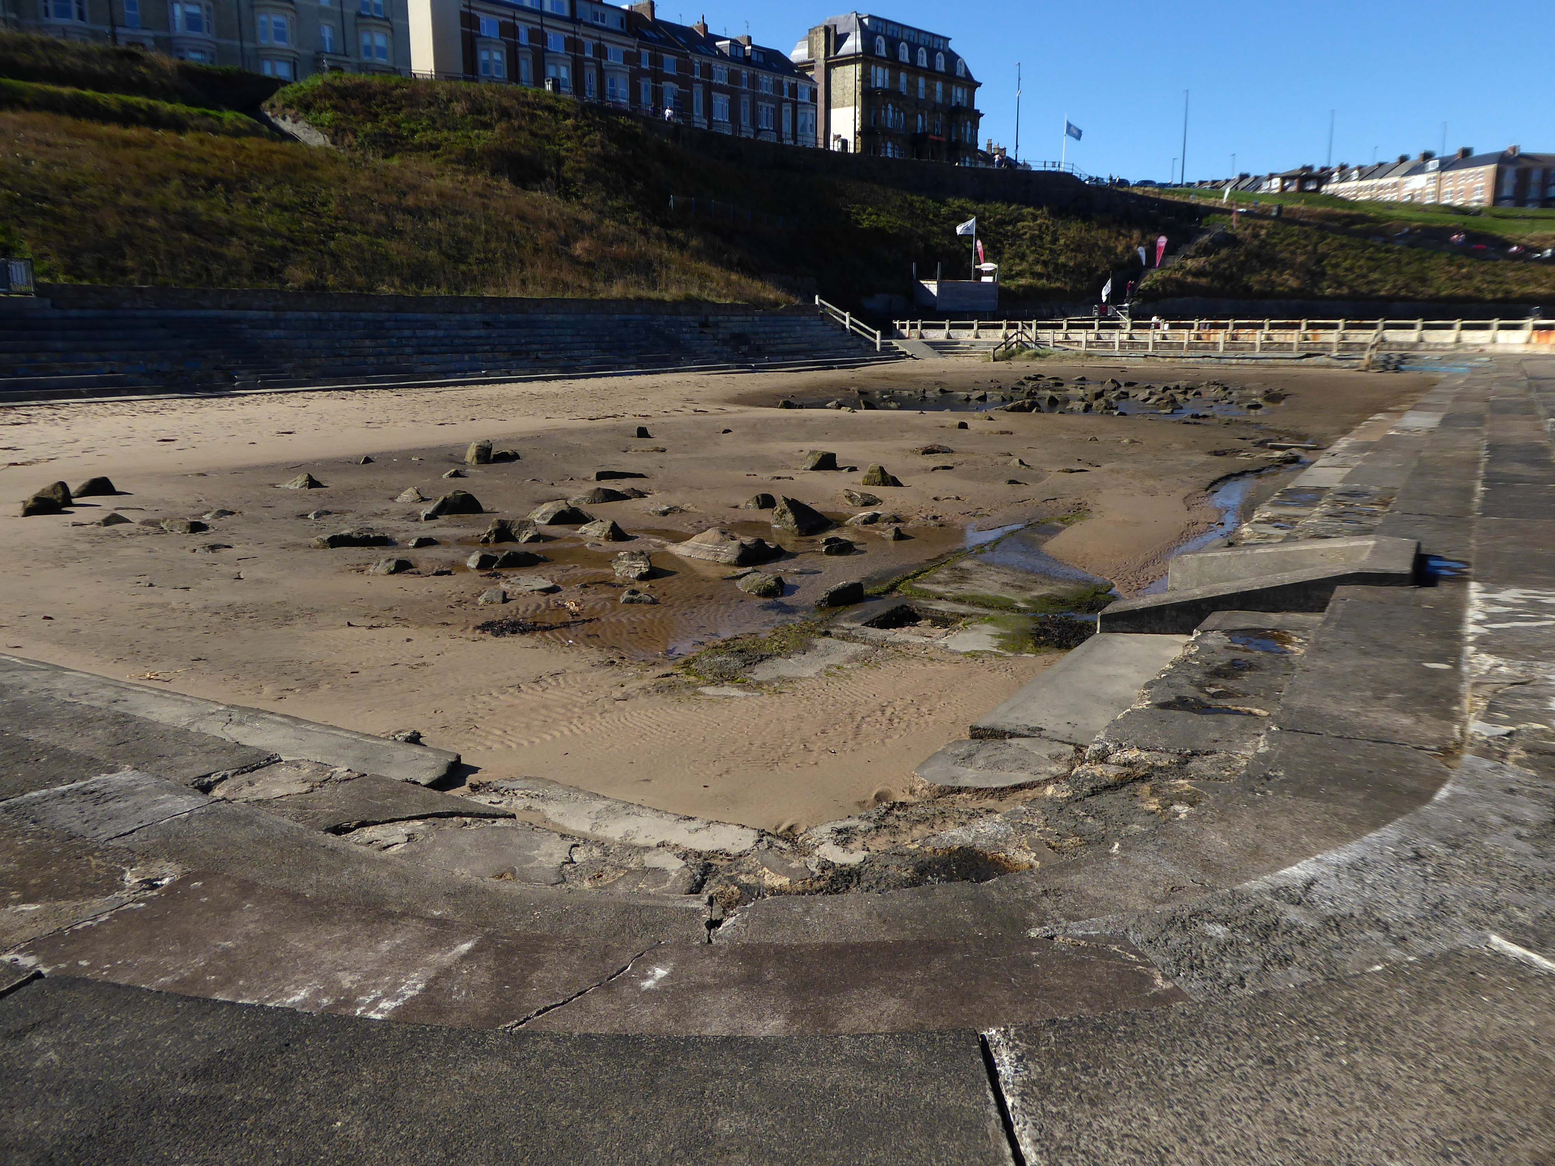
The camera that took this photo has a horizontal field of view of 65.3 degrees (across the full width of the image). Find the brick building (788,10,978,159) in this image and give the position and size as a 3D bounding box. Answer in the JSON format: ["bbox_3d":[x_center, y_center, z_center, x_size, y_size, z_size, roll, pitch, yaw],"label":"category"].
[{"bbox_3d":[12.902,-55.061,139.740,12.500,16.000,22.093,11,16,42],"label":"brick building"}]

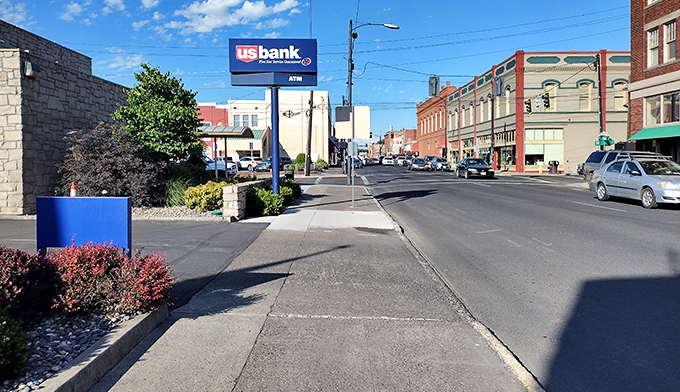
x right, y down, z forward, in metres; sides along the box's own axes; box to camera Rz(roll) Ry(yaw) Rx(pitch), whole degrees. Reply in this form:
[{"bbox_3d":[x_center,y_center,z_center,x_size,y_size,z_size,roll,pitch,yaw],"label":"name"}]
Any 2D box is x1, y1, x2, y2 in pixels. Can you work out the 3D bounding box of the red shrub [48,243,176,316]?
[{"bbox_3d":[-2.288,0.794,5.300,1.120,0.570,0.850,0,4,0],"label":"red shrub"}]

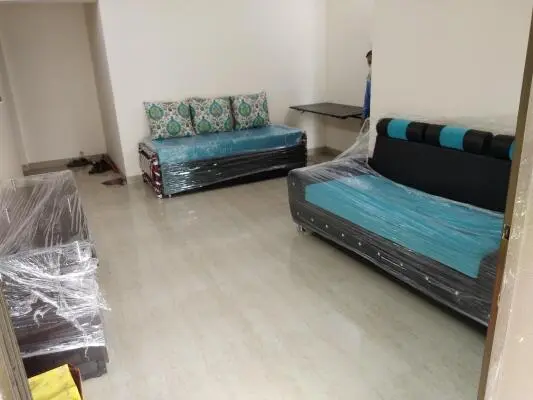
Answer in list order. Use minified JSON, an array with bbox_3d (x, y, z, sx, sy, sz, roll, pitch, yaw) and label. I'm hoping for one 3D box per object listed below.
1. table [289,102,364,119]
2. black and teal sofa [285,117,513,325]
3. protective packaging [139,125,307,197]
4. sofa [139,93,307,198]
[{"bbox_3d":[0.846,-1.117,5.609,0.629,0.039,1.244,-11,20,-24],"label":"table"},{"bbox_3d":[1.056,0.007,3.004,0.929,0.837,1.859,-13,21,-28],"label":"black and teal sofa"},{"bbox_3d":[-0.491,-0.510,5.252,1.787,0.500,0.815,-11,20,-24],"label":"protective packaging"},{"bbox_3d":[-0.503,-0.708,5.191,1.787,0.915,0.829,-11,20,-24],"label":"sofa"}]

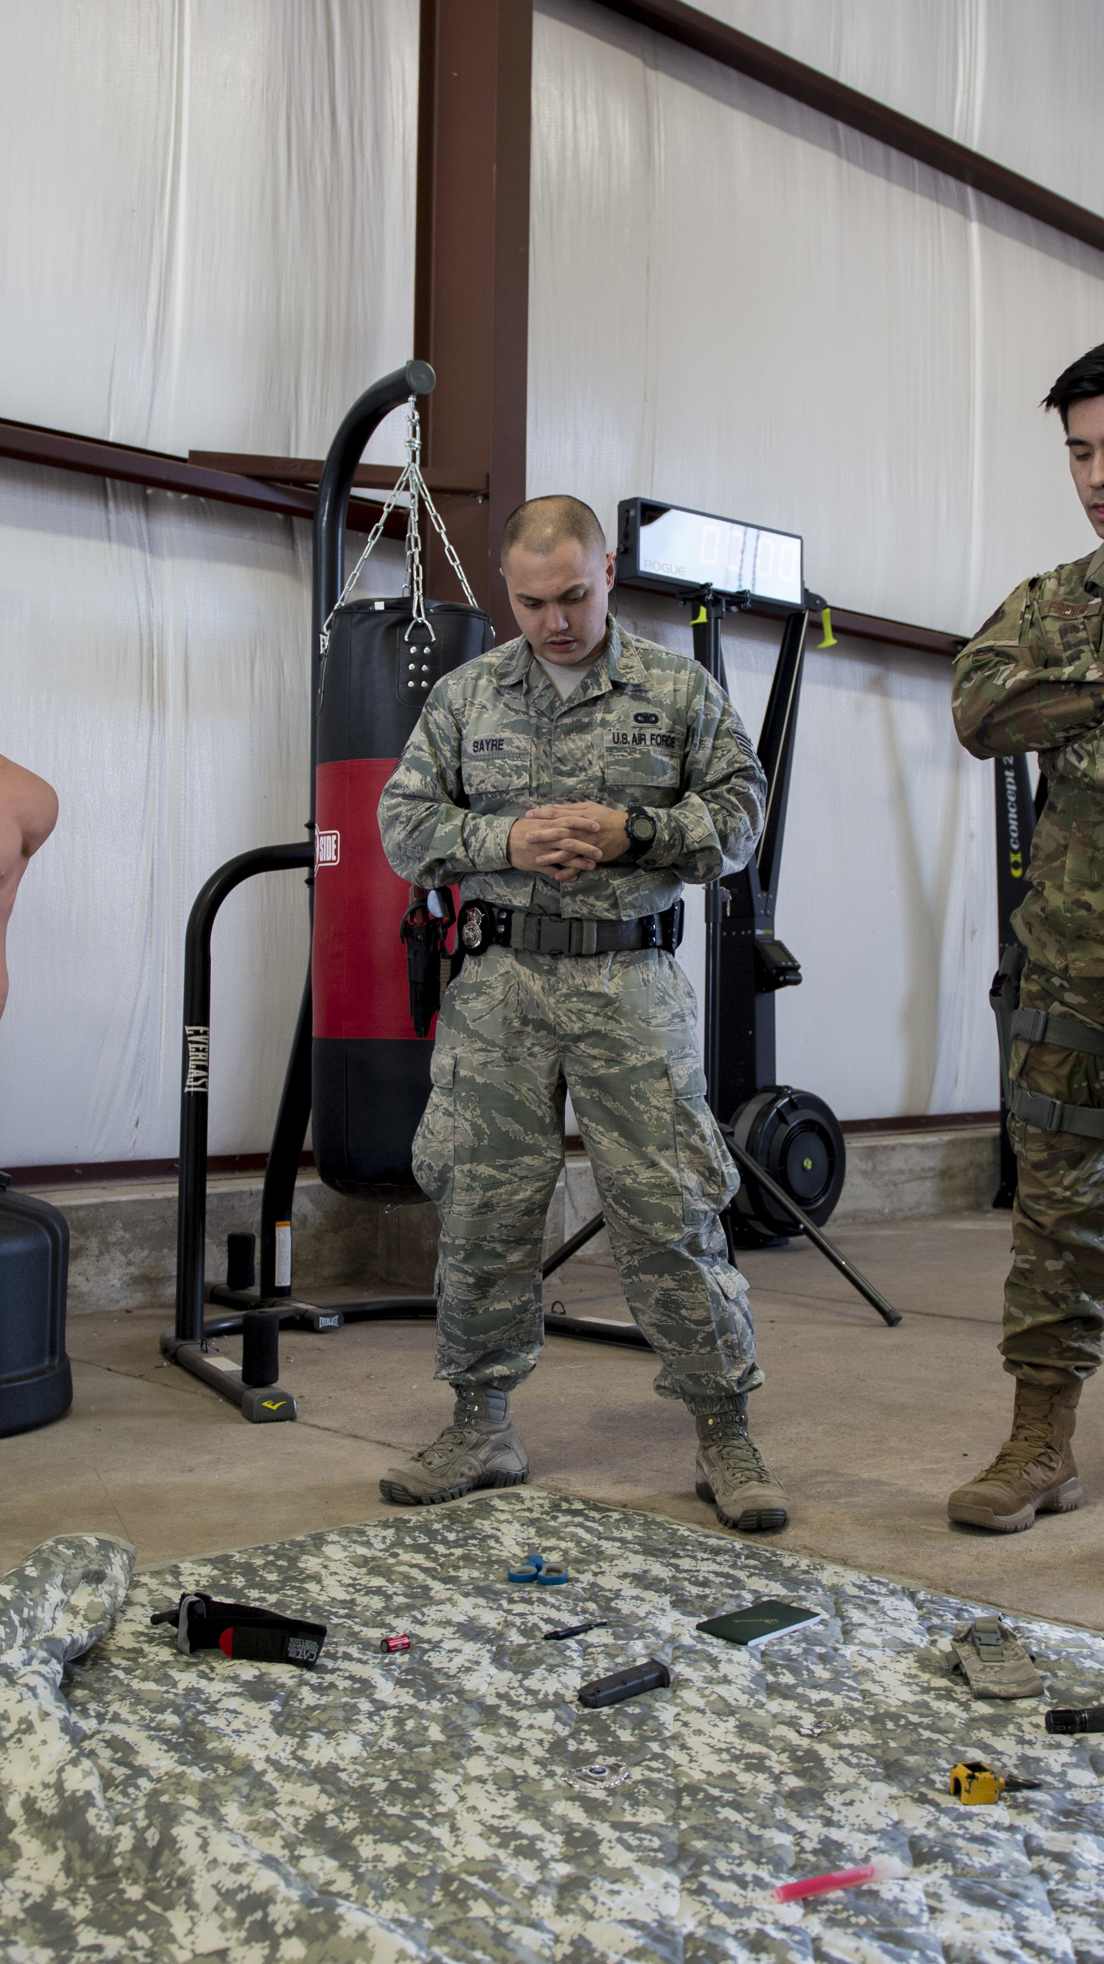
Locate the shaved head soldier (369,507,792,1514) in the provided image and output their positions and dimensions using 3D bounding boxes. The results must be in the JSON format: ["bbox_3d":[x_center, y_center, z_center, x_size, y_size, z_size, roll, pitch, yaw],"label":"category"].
[{"bbox_3d":[0.060,0.033,3.140,0.650,1.610,0.460,1,0,7],"label":"shaved head soldier"}]

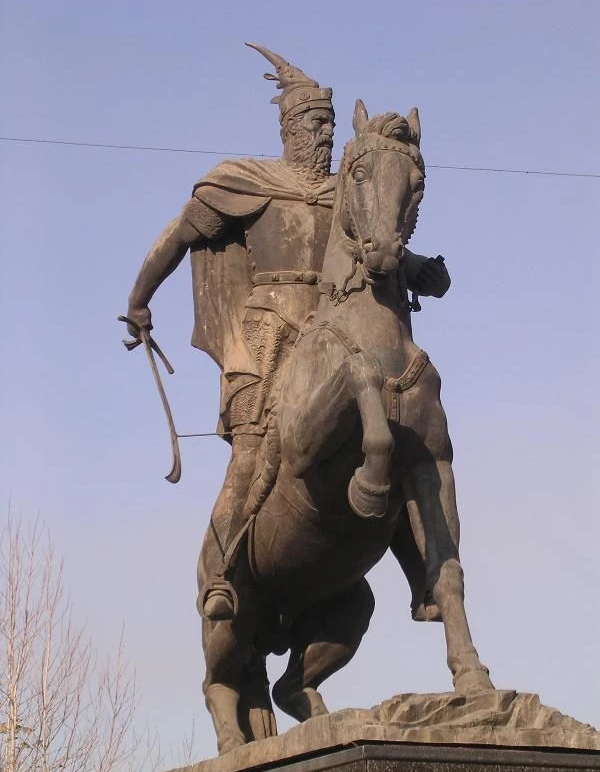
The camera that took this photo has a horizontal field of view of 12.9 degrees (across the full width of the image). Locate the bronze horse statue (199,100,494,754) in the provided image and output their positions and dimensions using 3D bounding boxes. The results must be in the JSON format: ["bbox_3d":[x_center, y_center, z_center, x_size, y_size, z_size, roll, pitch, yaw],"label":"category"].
[{"bbox_3d":[0.185,0.269,16.102,1.050,3.694,2.800,6,-17,-25],"label":"bronze horse statue"}]

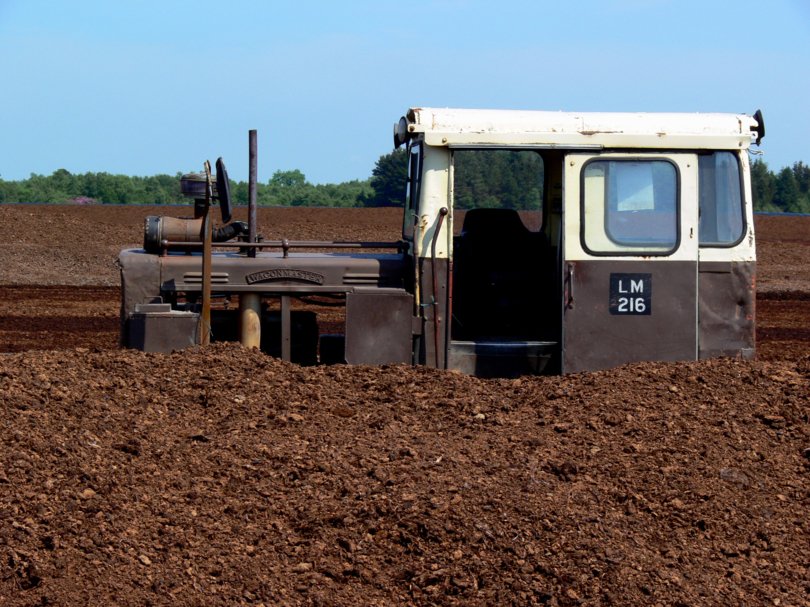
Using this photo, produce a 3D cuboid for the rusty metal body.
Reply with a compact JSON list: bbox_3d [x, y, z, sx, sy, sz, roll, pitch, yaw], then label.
[{"bbox_3d":[0.193,-0.302,20.200,4.692,2.250,1.750,0,2,-7],"label":"rusty metal body"}]

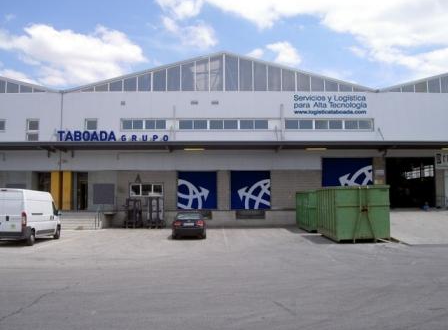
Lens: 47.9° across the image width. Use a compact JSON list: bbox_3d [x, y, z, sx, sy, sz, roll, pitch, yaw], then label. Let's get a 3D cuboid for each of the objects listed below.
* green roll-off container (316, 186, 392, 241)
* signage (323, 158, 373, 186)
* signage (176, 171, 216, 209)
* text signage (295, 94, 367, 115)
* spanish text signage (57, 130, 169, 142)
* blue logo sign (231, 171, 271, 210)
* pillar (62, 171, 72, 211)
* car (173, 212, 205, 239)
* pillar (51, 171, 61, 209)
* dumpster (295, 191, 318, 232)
[{"bbox_3d":[6.770,2.563,27.088,2.570,2.680,5.700,0,-4,1],"label":"green roll-off container"},{"bbox_3d":[8.909,1.353,36.292,3.610,3.724,0.120,0,-4,0],"label":"signage"},{"bbox_3d":[-1.929,1.836,36.259,2.823,2.770,0.100,0,-4,0],"label":"signage"},{"bbox_3d":[7.766,-4.363,36.633,5.371,1.526,0.080,0,-4,0],"label":"text signage"},{"bbox_3d":[-7.327,-1.893,33.407,7.347,0.719,0.200,0,-4,0],"label":"spanish text signage"},{"bbox_3d":[1.940,1.836,36.259,2.831,2.770,0.100,0,-4,0],"label":"blue logo sign"},{"bbox_3d":[-11.257,1.906,36.505,0.647,2.848,0.550,0,-4,0],"label":"pillar"},{"bbox_3d":[-1.821,3.269,28.243,1.750,1.430,4.400,0,-4,0],"label":"car"},{"bbox_3d":[-12.115,1.892,36.506,0.625,2.820,0.550,0,-4,0],"label":"pillar"},{"bbox_3d":[6.470,3.009,33.172,2.540,2.620,5.400,0,-4,0],"label":"dumpster"}]

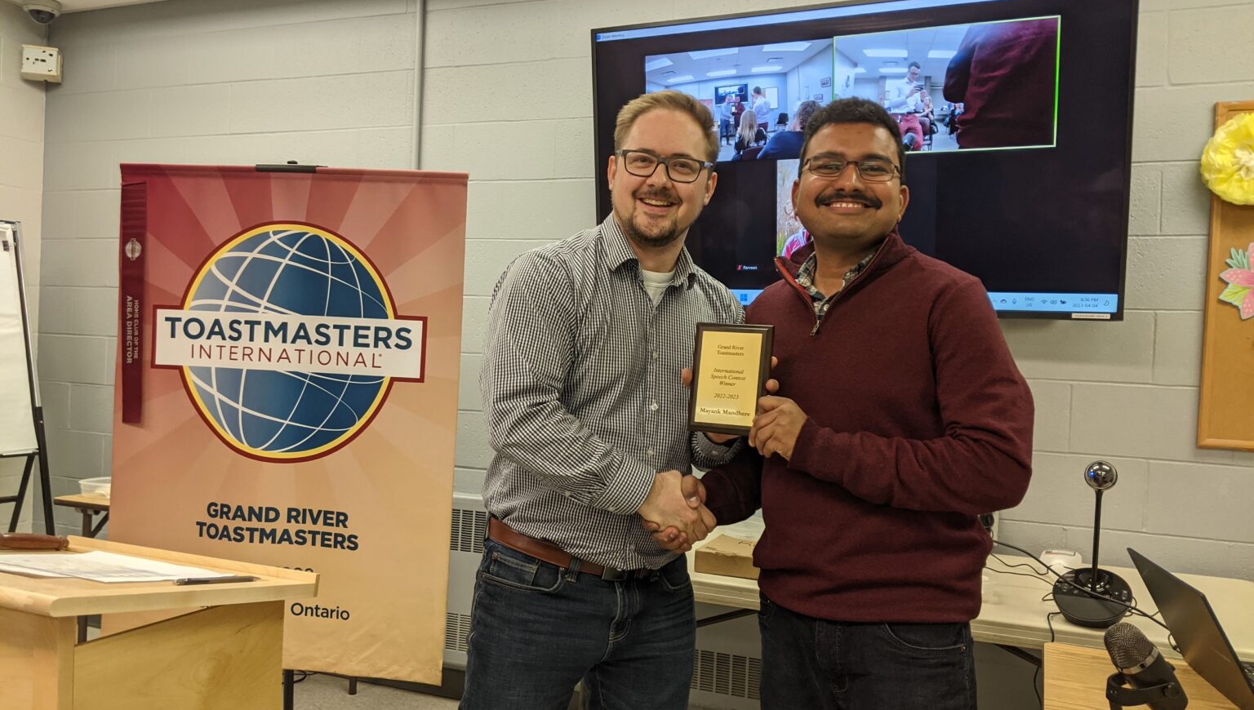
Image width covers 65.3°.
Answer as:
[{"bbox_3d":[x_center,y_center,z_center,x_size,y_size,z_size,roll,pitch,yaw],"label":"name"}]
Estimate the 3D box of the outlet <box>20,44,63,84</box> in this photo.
[{"bbox_3d":[-2.407,-1.196,4.020,0.130,0.112,0.110,2,1,-24],"label":"outlet"}]

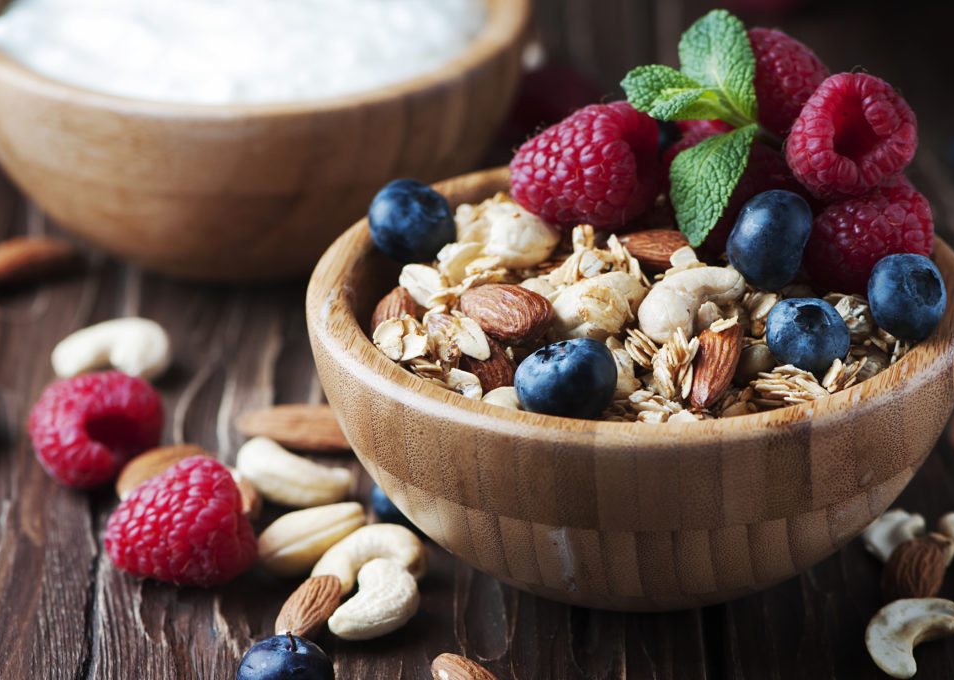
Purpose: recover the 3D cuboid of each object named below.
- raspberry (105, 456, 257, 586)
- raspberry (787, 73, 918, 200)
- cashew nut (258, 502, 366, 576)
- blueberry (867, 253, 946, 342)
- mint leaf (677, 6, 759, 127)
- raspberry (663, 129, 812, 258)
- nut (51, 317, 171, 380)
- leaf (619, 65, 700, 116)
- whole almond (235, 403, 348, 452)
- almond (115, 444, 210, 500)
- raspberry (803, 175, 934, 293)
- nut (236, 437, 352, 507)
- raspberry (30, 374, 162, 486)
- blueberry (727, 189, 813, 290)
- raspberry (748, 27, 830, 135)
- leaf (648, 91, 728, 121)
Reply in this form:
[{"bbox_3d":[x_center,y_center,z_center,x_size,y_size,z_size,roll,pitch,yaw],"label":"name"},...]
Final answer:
[{"bbox_3d":[-0.052,0.032,0.789,0.026,0.022,0.022,-14,25,0],"label":"raspberry"},{"bbox_3d":[0.067,-0.036,0.799,0.023,0.023,0.021,0,0,-1],"label":"raspberry"},{"bbox_3d":[-0.030,0.036,0.802,0.024,0.011,0.011,-19,31,-34],"label":"cashew nut"},{"bbox_3d":[0.076,-0.008,0.790,0.014,0.015,0.015,0,26,0],"label":"blueberry"},{"bbox_3d":[0.043,-0.050,0.808,0.014,0.004,0.022,-22,62,10],"label":"mint leaf"},{"bbox_3d":[0.047,-0.026,0.802,0.025,0.021,0.023,0,25,0],"label":"raspberry"},{"bbox_3d":[-0.071,0.002,0.866,0.023,0.011,0.013,3,25,6],"label":"nut"},{"bbox_3d":[0.034,-0.045,0.806,0.017,0.004,0.011,18,46,9],"label":"leaf"},{"bbox_3d":[-0.033,0.017,0.845,0.024,0.008,0.013,1,26,3],"label":"whole almond"},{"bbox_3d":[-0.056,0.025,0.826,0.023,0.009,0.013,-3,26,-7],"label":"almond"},{"bbox_3d":[0.070,-0.019,0.802,0.024,0.021,0.021,26,33,23],"label":"raspberry"},{"bbox_3d":[-0.034,0.024,0.818,0.023,0.011,0.013,12,27,25],"label":"nut"},{"bbox_3d":[-0.071,0.017,0.830,0.022,0.022,0.022,-20,32,-35],"label":"raspberry"},{"bbox_3d":[0.053,-0.018,0.799,0.015,0.018,0.015,10,25,-5],"label":"blueberry"},{"bbox_3d":[0.053,-0.046,0.808,0.022,0.022,0.022,0,26,0],"label":"raspberry"},{"bbox_3d":[0.038,-0.042,0.799,0.015,0.005,0.008,3,29,-28],"label":"leaf"}]

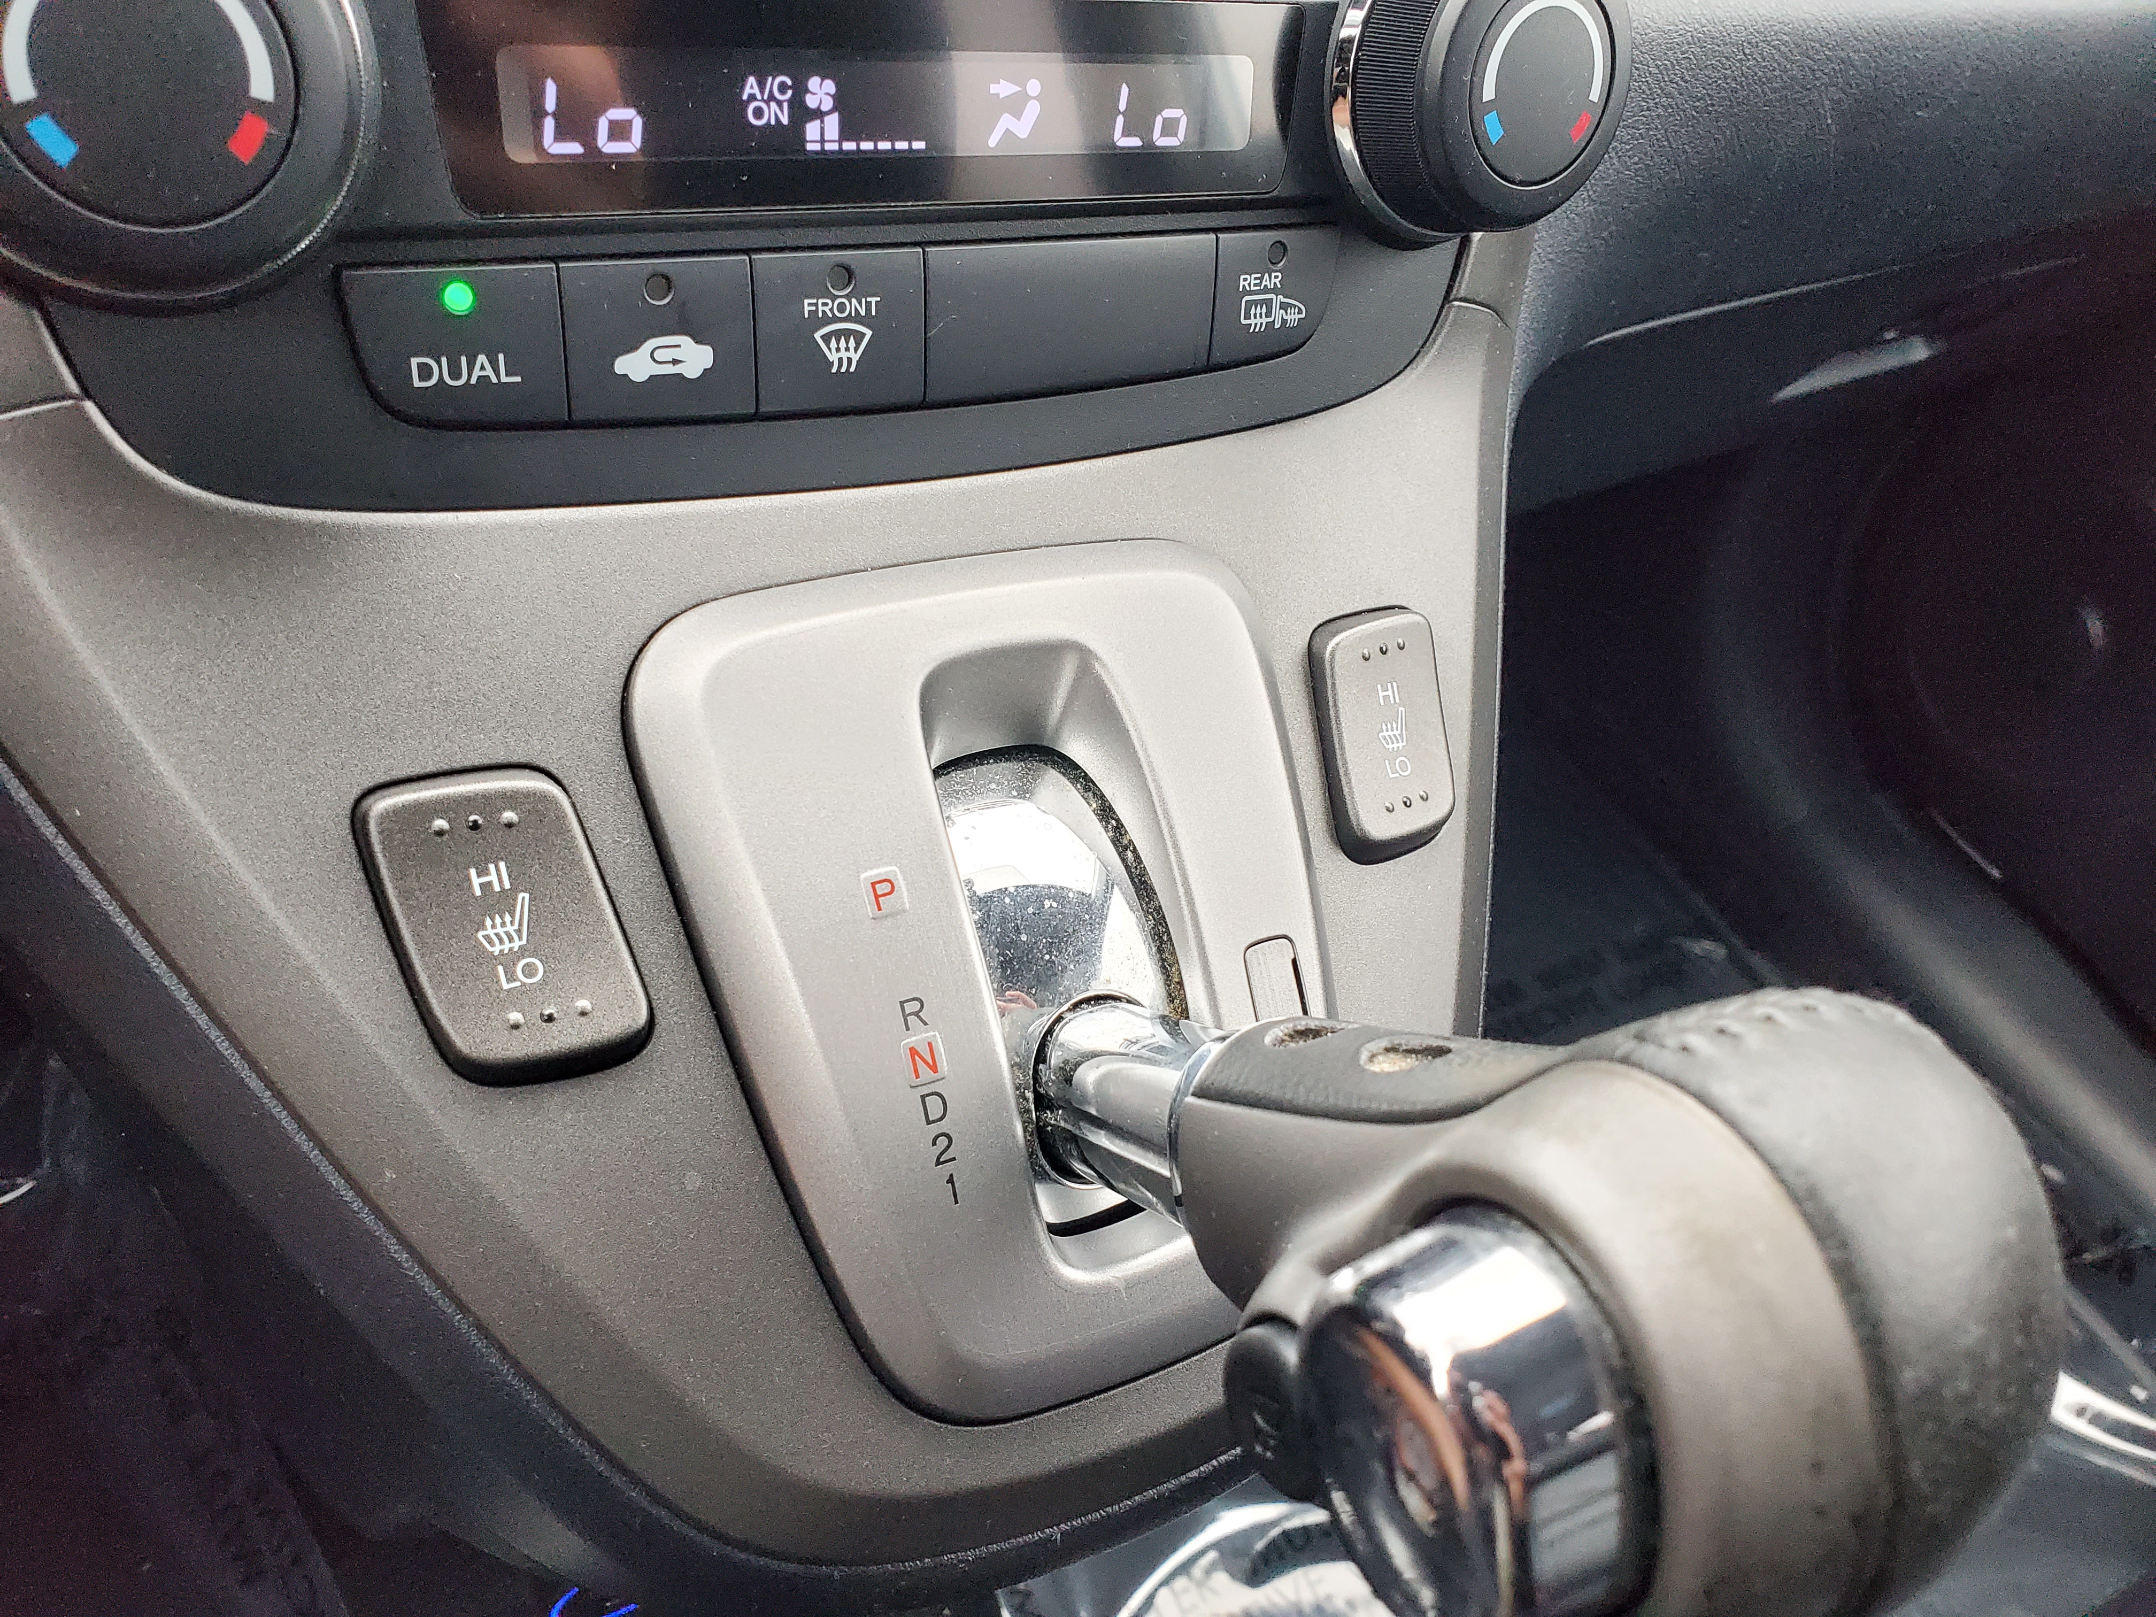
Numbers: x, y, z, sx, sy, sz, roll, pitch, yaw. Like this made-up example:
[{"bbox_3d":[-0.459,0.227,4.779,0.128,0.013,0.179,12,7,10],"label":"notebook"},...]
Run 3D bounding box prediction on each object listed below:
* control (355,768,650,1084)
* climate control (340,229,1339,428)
[{"bbox_3d":[-0.072,0.014,0.204,0.029,0.008,0.040,-15,88,-20],"label":"control"},{"bbox_3d":[-0.025,-0.069,0.230,0.145,0.022,0.012,-13,30,-27],"label":"climate control"}]

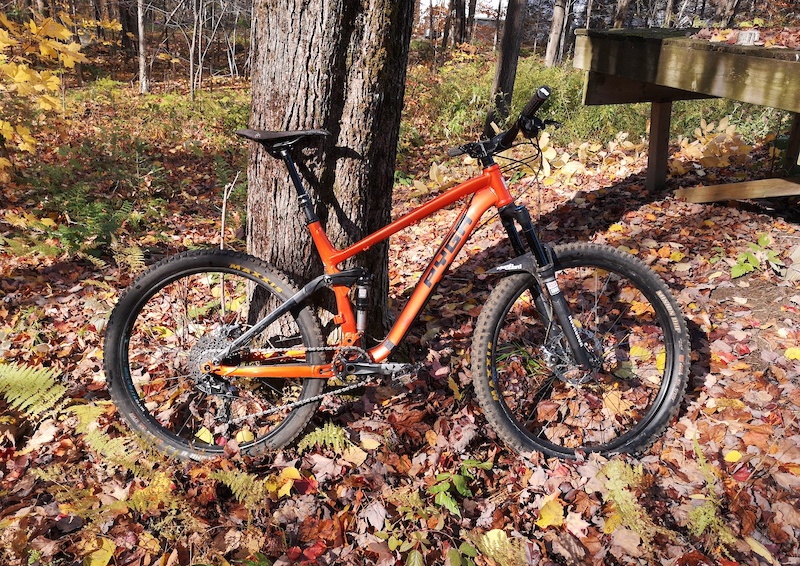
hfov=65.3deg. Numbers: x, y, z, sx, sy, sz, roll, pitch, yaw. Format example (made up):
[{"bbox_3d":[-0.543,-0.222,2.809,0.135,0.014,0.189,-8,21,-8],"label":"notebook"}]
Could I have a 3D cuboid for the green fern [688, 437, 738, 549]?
[{"bbox_3d":[0.864,0.575,1.720,0.130,0.194,0.220,0,25,0],"label":"green fern"}]

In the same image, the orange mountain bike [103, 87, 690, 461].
[{"bbox_3d":[-0.014,0.041,1.927,1.855,1.106,0.760,-1,7,2],"label":"orange mountain bike"}]

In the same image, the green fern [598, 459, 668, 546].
[{"bbox_3d":[0.638,0.600,1.713,0.175,0.155,0.160,0,25,0],"label":"green fern"}]

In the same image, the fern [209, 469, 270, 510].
[{"bbox_3d":[-0.475,0.611,1.849,0.160,0.070,0.090,0,25,0],"label":"fern"}]

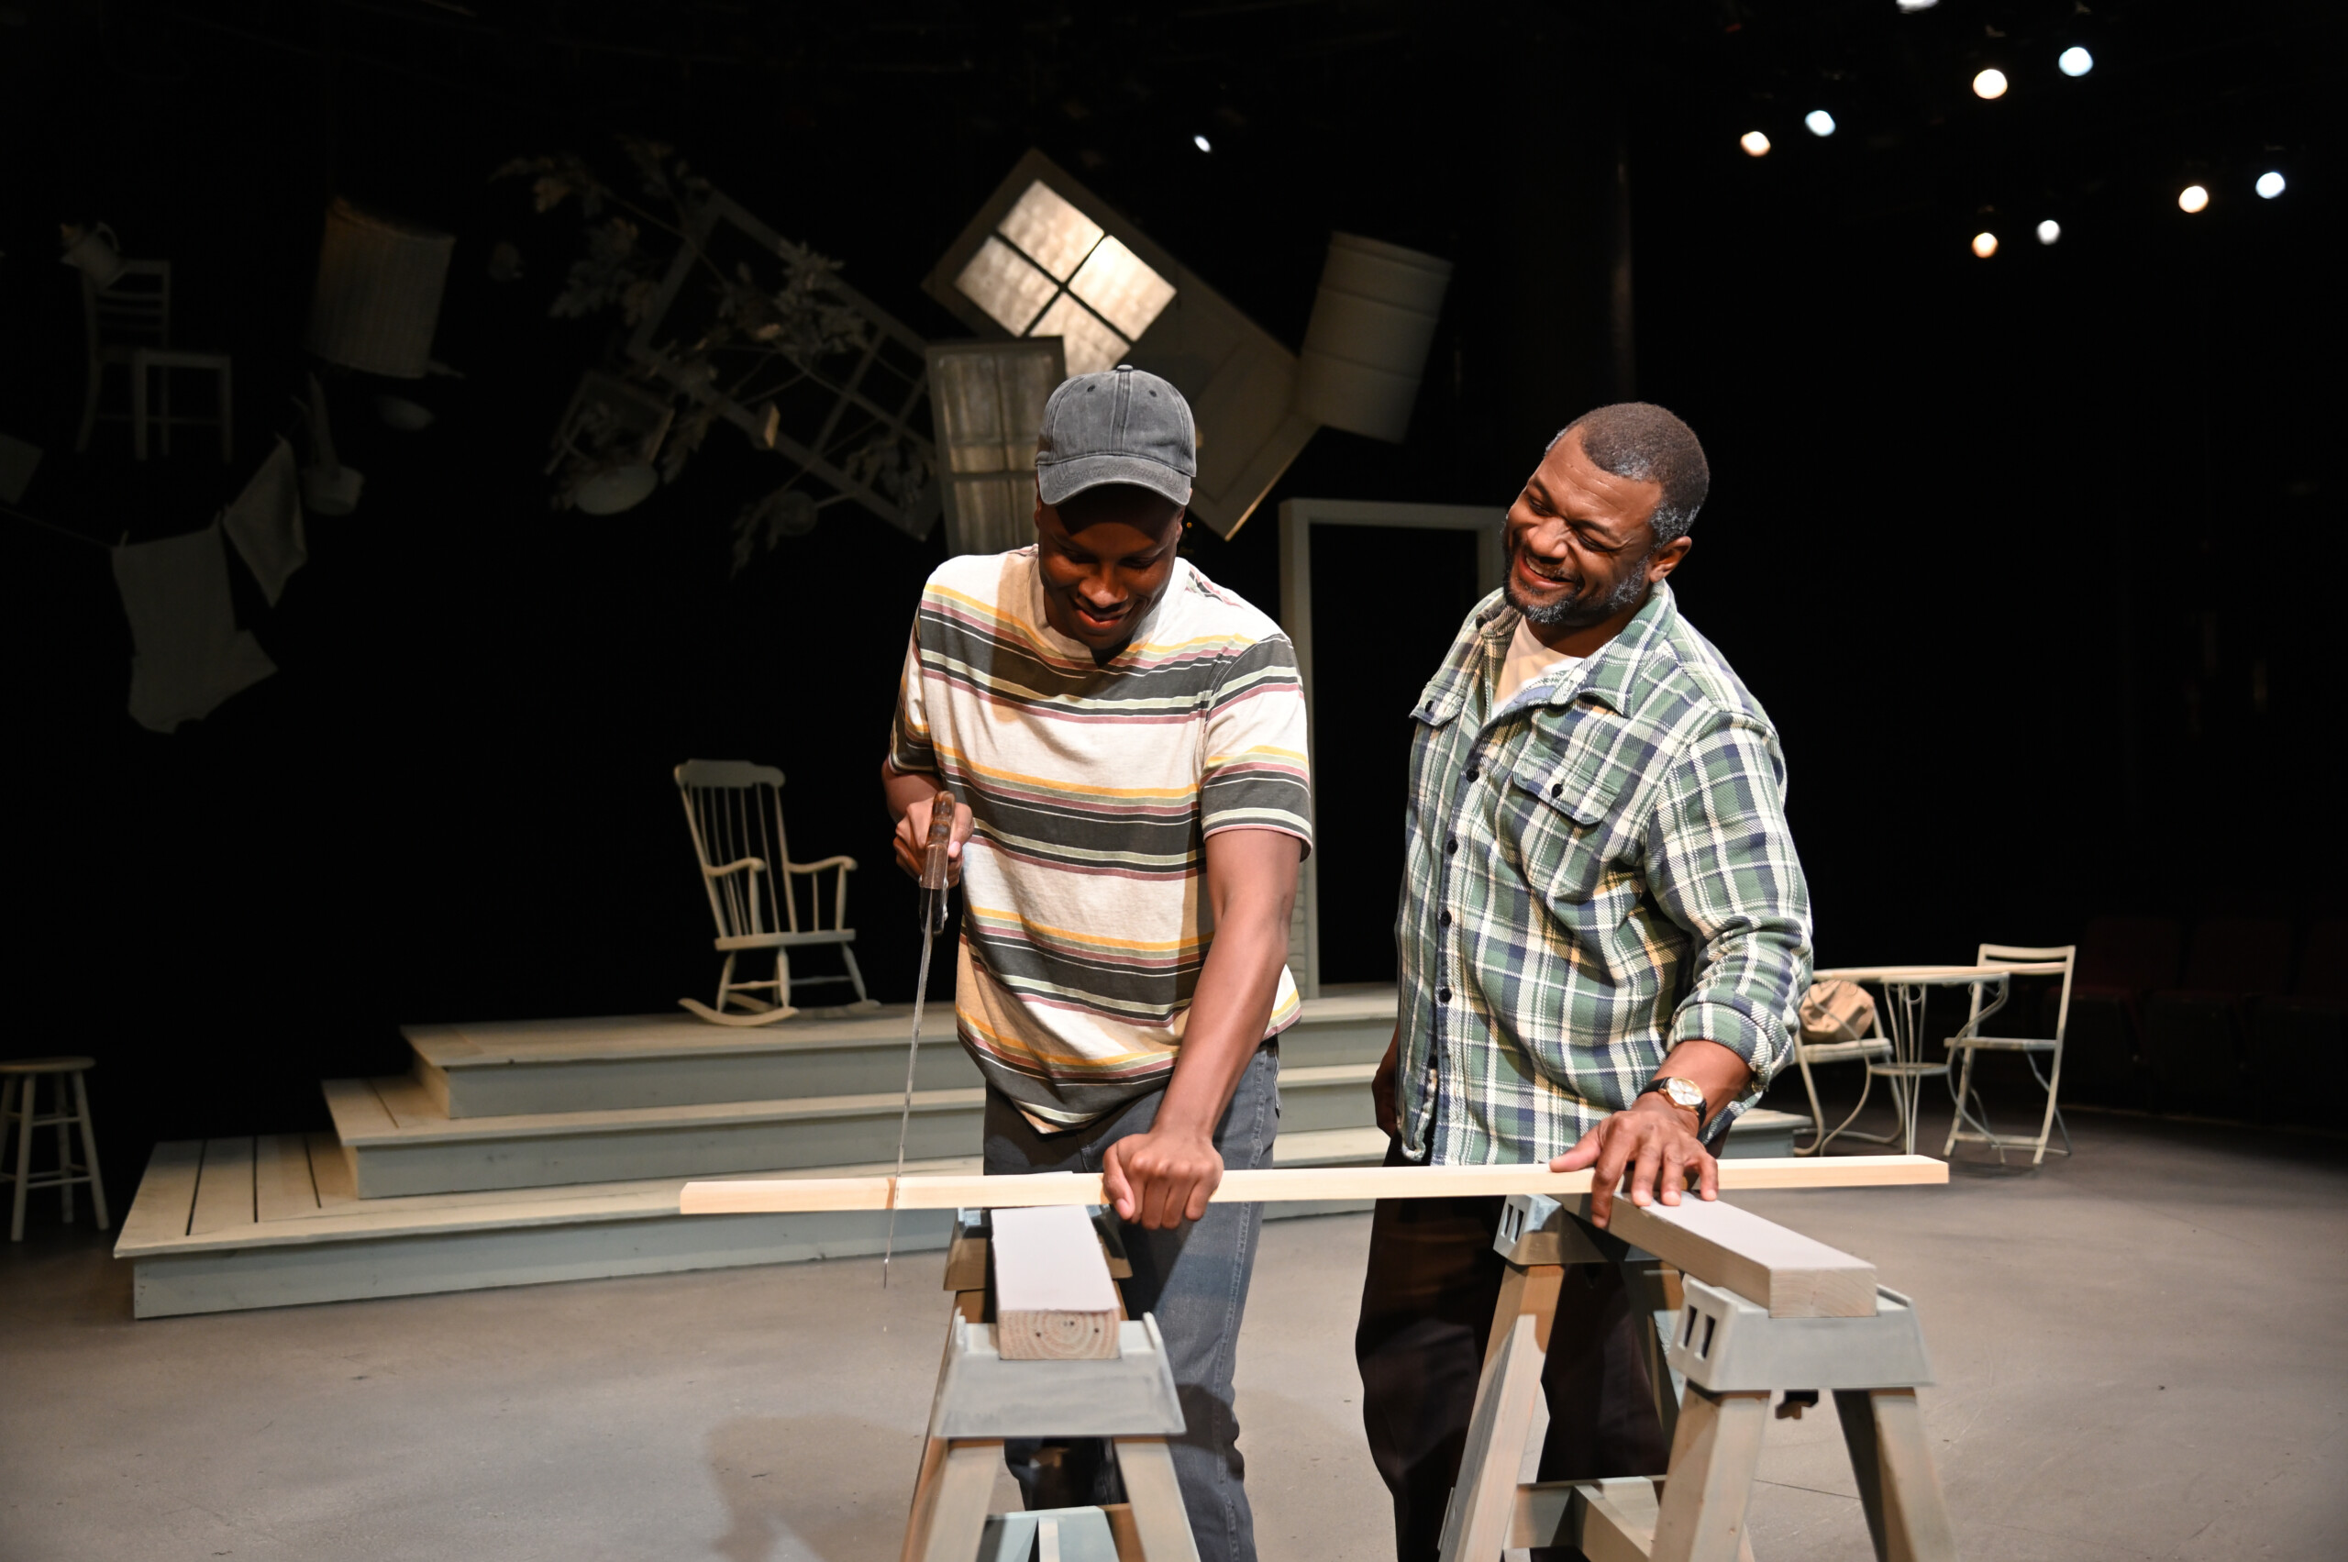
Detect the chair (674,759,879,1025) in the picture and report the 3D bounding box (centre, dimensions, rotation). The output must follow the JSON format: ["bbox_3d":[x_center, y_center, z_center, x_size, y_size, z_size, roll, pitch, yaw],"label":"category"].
[{"bbox_3d":[-1.692,0.467,8.765,0.804,1.100,0.650,-3,-3,34],"label":"chair"}]

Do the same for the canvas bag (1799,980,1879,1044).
[{"bbox_3d":[2.687,0.929,8.450,0.330,0.270,0.210,0,-3,-18],"label":"canvas bag"}]

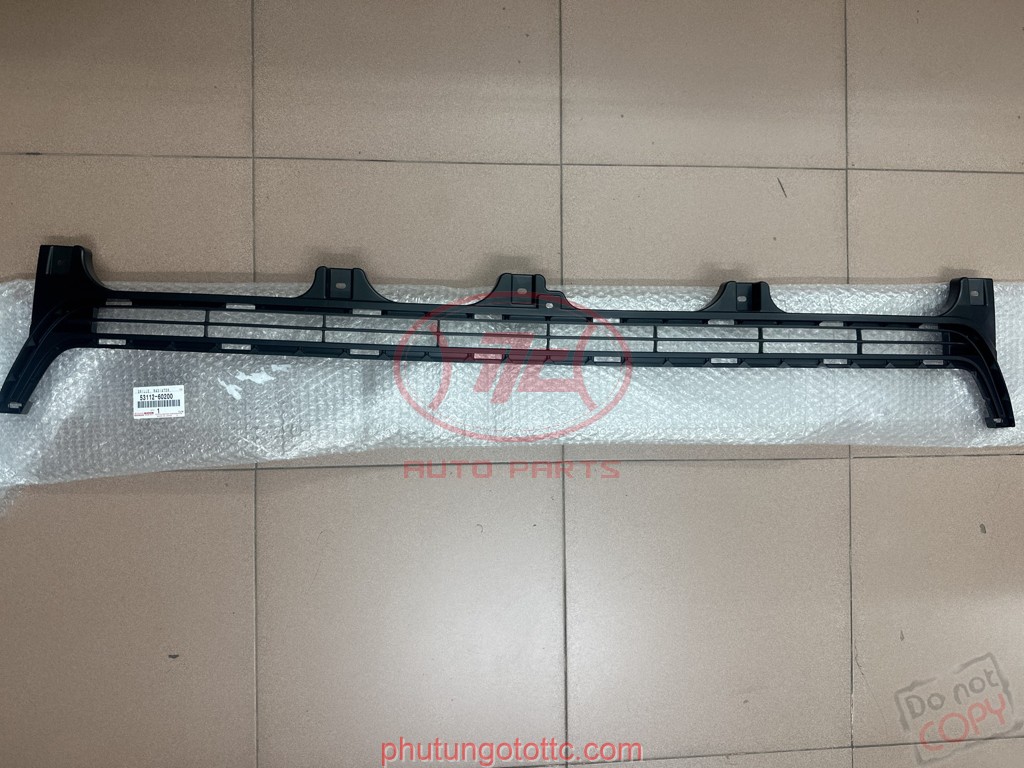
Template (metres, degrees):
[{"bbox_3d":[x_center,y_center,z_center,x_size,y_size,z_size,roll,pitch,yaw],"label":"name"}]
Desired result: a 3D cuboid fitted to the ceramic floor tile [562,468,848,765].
[{"bbox_3d":[0.270,0.304,0.969,0.398,0.010,0.398,0,90,-5],"label":"ceramic floor tile"}]

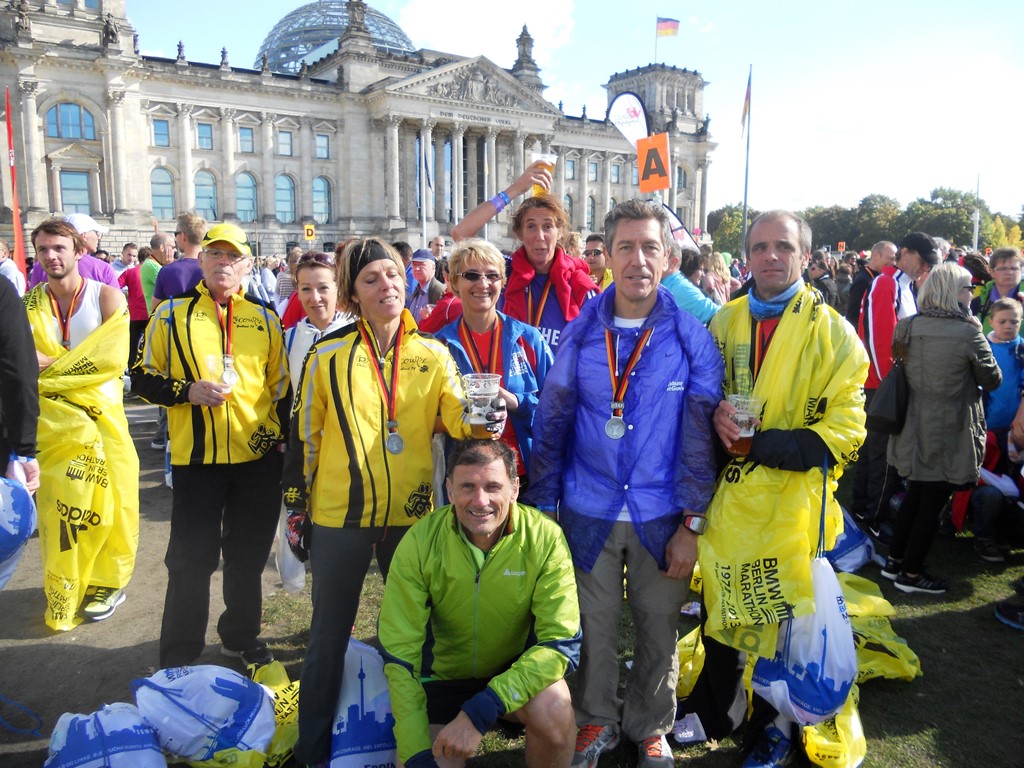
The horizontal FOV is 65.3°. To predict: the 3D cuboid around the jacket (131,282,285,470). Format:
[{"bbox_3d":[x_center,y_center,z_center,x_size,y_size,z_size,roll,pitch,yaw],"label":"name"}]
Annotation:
[{"bbox_3d":[-1.110,-0.042,2.930,0.550,0.650,0.360,-4,9,-23],"label":"jacket"}]

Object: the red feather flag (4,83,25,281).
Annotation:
[{"bbox_3d":[-6.945,-2.118,11.285,0.350,4.000,0.200,-4,9,-20],"label":"red feather flag"}]

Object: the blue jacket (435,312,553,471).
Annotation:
[{"bbox_3d":[-0.085,0.051,2.480,0.450,0.550,0.320,-1,8,-6],"label":"blue jacket"}]

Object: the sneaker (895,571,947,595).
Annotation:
[{"bbox_3d":[1.917,0.925,3.740,0.260,0.095,0.098,1,8,8],"label":"sneaker"}]

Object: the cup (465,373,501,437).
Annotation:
[{"bbox_3d":[-0.071,0.051,1.930,0.092,0.149,0.092,-1,8,0],"label":"cup"}]

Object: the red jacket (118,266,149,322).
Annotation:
[{"bbox_3d":[-4.106,-1.008,8.900,0.500,0.630,0.320,-3,8,-15],"label":"red jacket"}]

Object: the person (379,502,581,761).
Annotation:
[{"bbox_3d":[-0.082,0.693,2.088,0.520,1.020,0.660,0,8,-3],"label":"person"}]

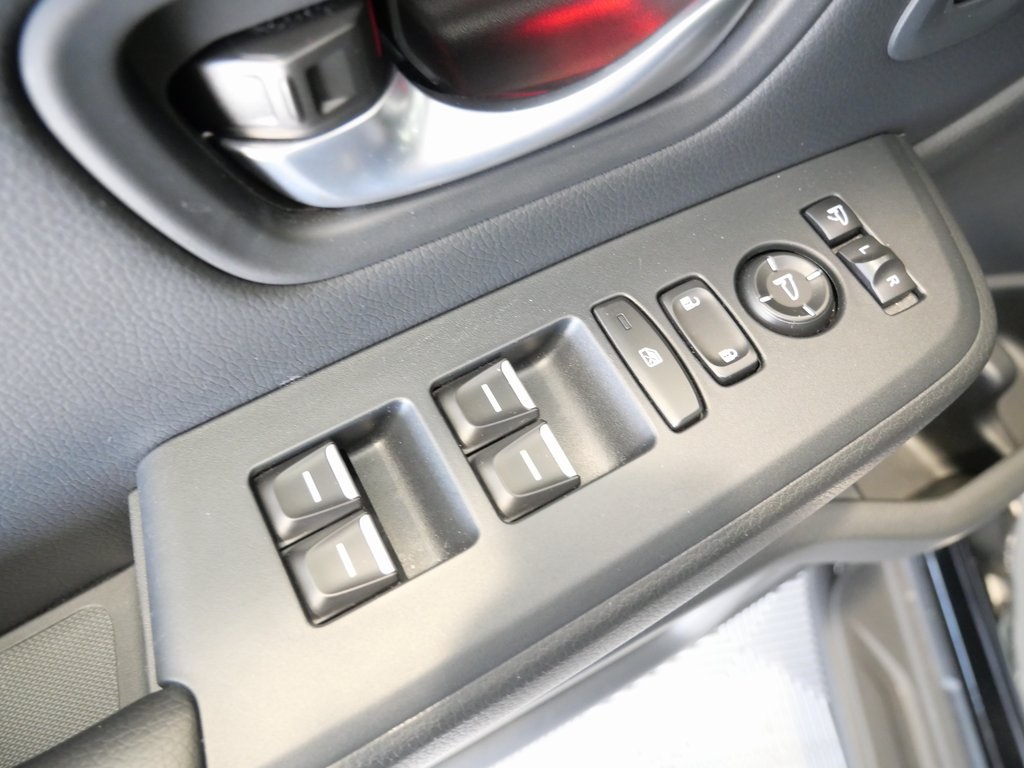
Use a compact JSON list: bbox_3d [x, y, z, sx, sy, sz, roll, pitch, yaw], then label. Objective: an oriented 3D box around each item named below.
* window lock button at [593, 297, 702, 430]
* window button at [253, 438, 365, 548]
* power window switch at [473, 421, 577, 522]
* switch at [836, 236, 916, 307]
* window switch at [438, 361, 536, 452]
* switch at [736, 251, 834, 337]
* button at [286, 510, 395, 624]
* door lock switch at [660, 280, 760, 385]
[{"bbox_3d":[0.035,-0.006,0.183,0.011,0.006,0.037,-27,71,-12],"label":"window lock button"},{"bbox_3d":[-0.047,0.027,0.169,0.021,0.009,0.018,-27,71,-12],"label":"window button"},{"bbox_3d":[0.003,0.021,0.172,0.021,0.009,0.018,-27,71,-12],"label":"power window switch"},{"bbox_3d":[0.100,-0.031,0.195,0.012,0.006,0.018,-27,71,-12],"label":"switch"},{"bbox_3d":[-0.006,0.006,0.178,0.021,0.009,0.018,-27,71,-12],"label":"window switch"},{"bbox_3d":[0.075,-0.025,0.192,0.025,0.006,0.025,1,68,-1],"label":"switch"},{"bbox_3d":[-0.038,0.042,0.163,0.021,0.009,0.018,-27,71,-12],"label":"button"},{"bbox_3d":[0.052,-0.014,0.187,0.012,0.006,0.027,-27,71,-12],"label":"door lock switch"}]

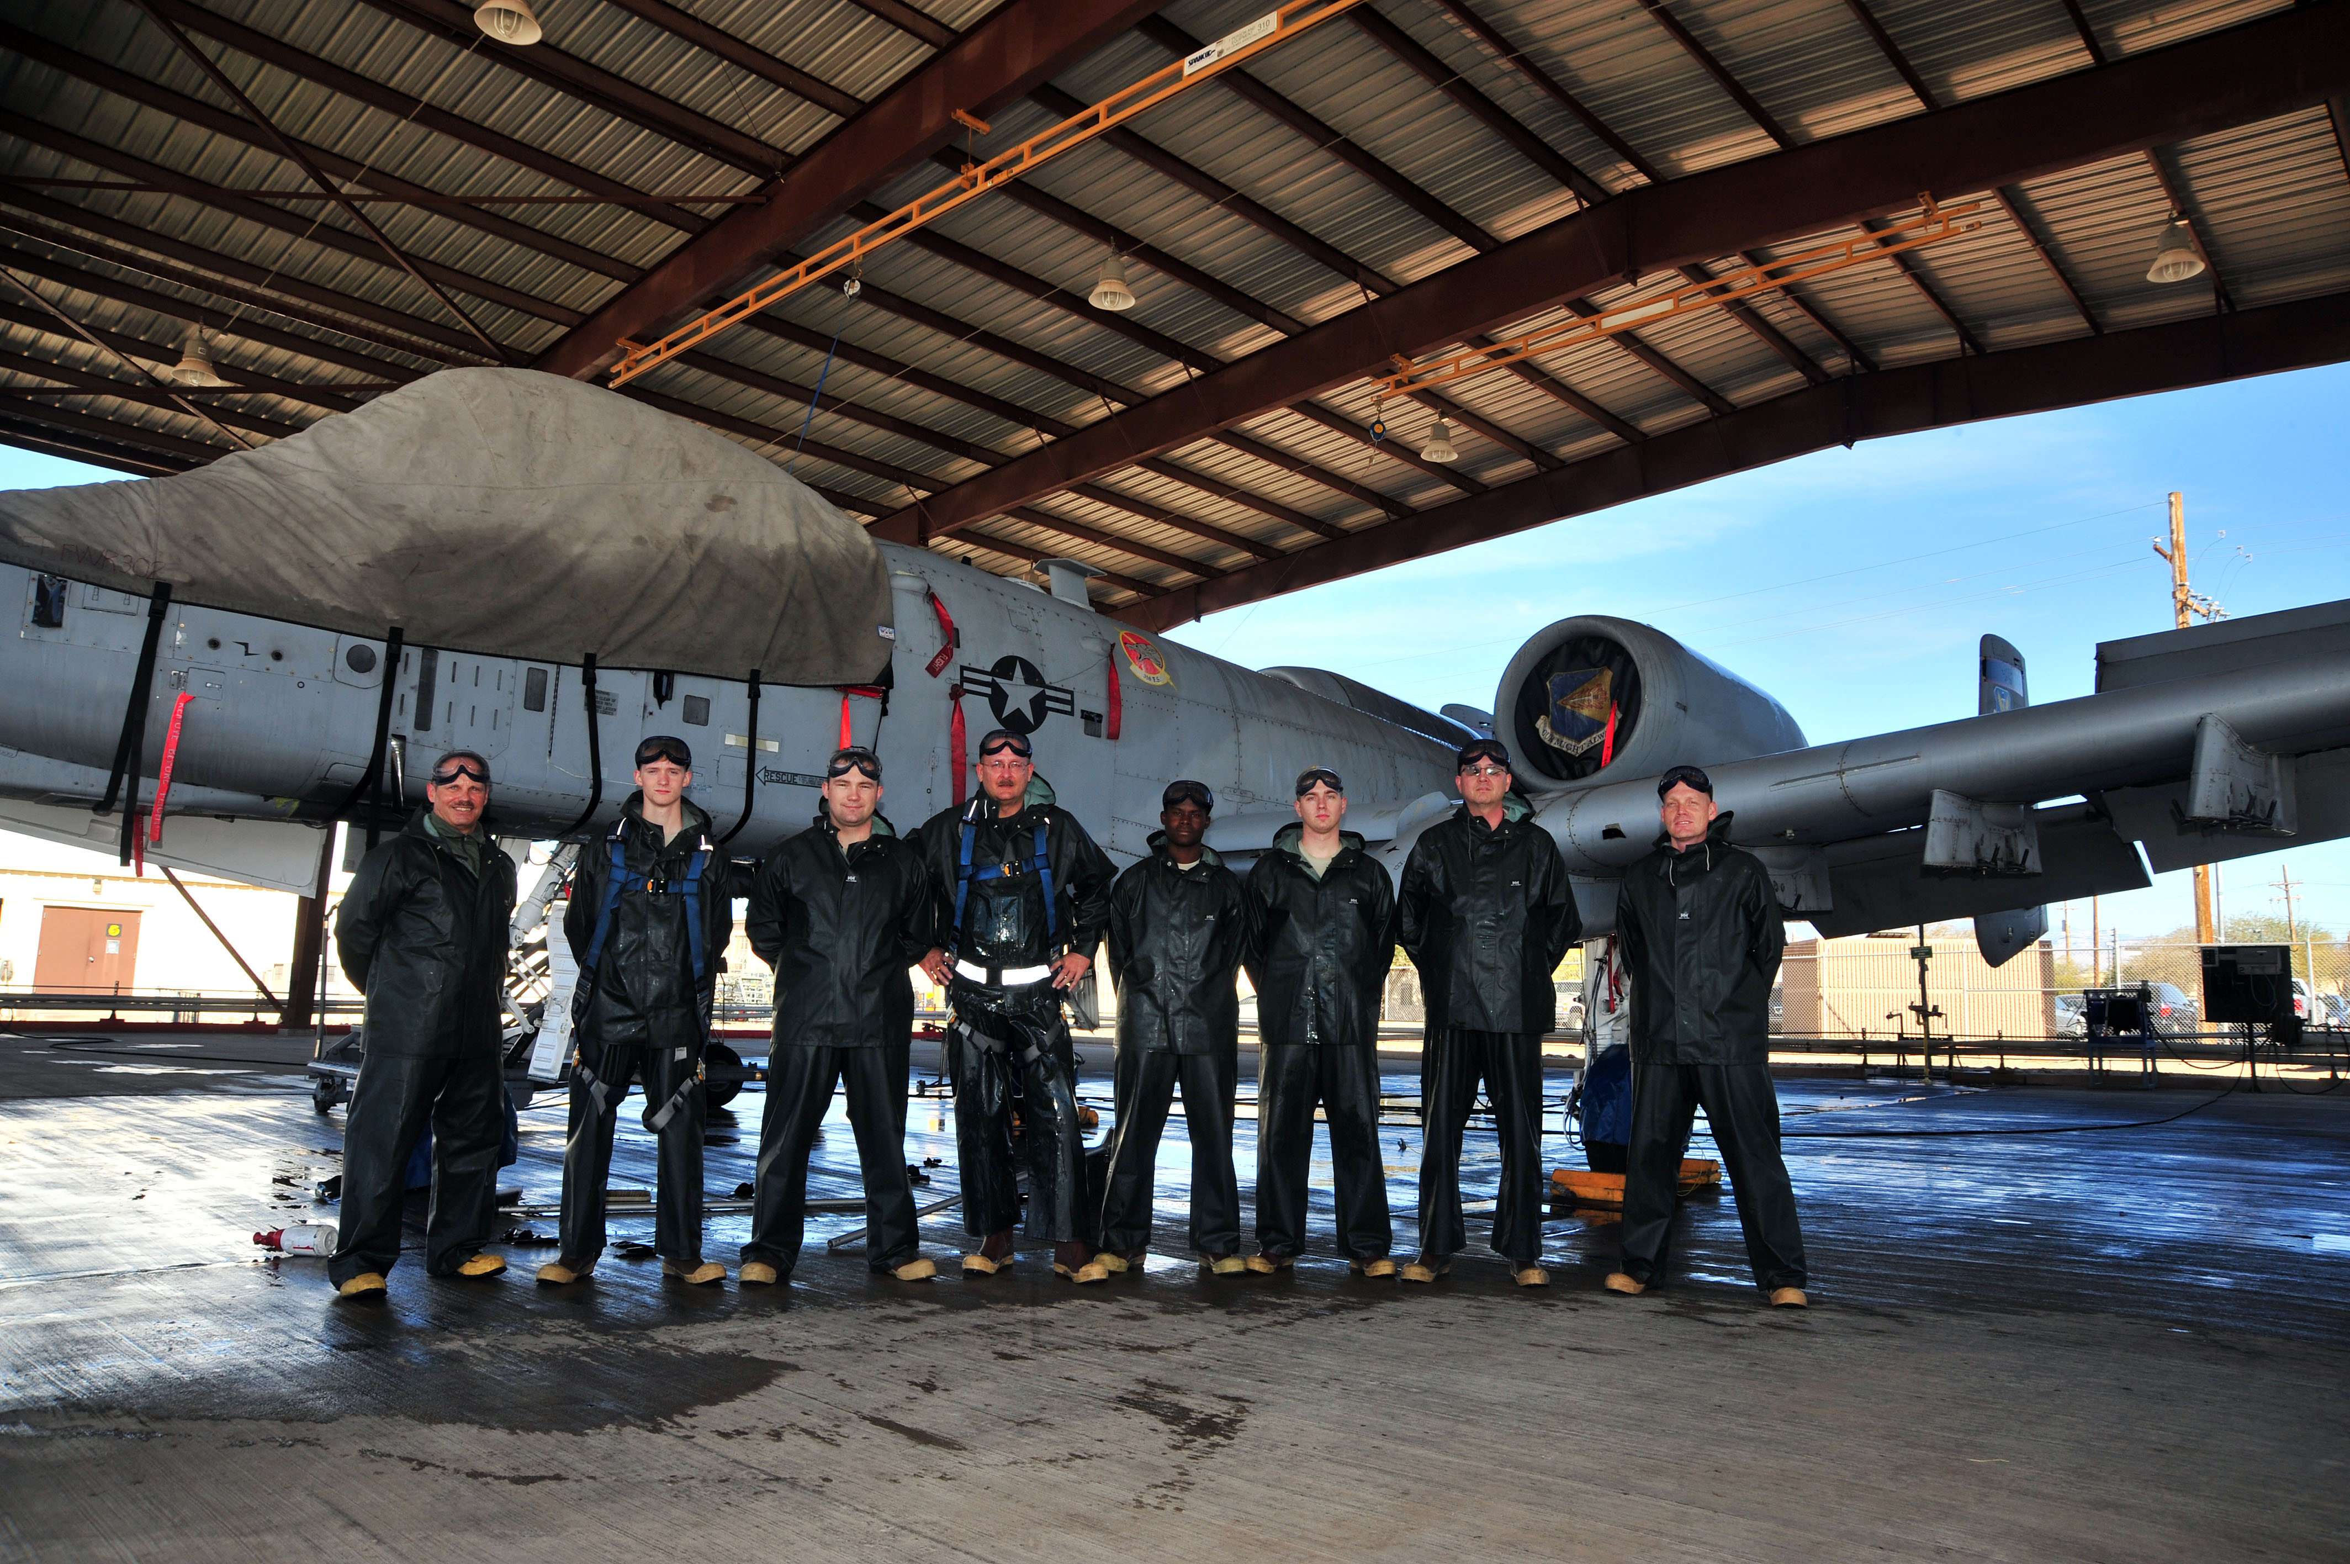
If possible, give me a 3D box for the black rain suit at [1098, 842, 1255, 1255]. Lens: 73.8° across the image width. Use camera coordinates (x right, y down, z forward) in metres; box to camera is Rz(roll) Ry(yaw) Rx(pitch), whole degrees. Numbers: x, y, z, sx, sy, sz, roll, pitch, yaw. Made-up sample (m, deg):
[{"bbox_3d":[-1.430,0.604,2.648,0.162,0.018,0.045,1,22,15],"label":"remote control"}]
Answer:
[{"bbox_3d":[0.000,0.951,5.838,0.551,1.522,0.400,1,-8,2],"label":"black rain suit"}]

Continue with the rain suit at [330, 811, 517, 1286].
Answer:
[{"bbox_3d":[-2.484,0.739,5.173,0.500,1.728,0.600,-6,-11,41],"label":"rain suit"}]

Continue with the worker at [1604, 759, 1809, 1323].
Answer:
[{"bbox_3d":[1.803,0.830,5.320,0.644,1.788,0.430,-1,-7,19],"label":"worker"}]

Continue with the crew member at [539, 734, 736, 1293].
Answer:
[{"bbox_3d":[-1.841,0.725,5.340,0.623,1.798,0.460,4,-9,-20],"label":"crew member"}]

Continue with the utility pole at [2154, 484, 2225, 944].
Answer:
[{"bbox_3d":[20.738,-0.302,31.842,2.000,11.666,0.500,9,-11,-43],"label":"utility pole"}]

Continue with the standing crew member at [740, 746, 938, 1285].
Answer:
[{"bbox_3d":[-1.161,0.775,5.433,0.667,1.811,0.430,2,-7,-12],"label":"standing crew member"}]

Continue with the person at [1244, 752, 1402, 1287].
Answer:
[{"bbox_3d":[0.526,0.832,5.651,0.554,1.787,0.430,0,-7,5],"label":"person"}]

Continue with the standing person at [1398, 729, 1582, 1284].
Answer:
[{"bbox_3d":[1.107,0.780,5.541,0.631,1.893,0.430,-1,-7,11],"label":"standing person"}]

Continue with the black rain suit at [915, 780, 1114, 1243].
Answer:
[{"bbox_3d":[-0.564,0.786,5.501,0.676,1.615,0.420,2,-8,-6],"label":"black rain suit"}]

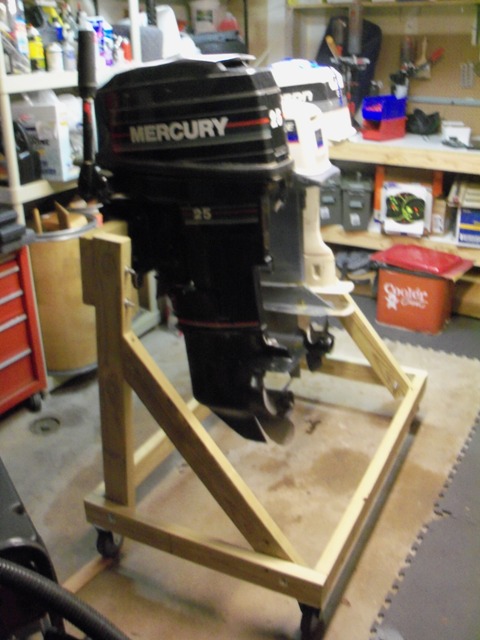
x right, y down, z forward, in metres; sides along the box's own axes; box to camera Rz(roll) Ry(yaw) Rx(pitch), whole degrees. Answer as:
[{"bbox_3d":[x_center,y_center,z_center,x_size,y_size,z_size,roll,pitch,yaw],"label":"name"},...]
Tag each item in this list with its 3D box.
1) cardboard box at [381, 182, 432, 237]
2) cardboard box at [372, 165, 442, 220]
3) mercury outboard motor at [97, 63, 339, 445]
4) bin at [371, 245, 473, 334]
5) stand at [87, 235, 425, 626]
[{"bbox_3d":[1.134,-0.759,4.399,0.290,0.335,0.180,14,23,29],"label":"cardboard box"},{"bbox_3d":[1.231,-0.878,4.618,0.460,0.410,0.300,14,23,29],"label":"cardboard box"},{"bbox_3d":[-0.117,-0.183,1.906,0.660,1.110,0.380,5,20,21],"label":"mercury outboard motor"},{"bbox_3d":[1.102,-0.191,4.007,0.500,0.420,0.410,11,22,23],"label":"bin"},{"bbox_3d":[0.192,0.121,2.303,0.751,1.023,1.438,11,22,23],"label":"stand"}]

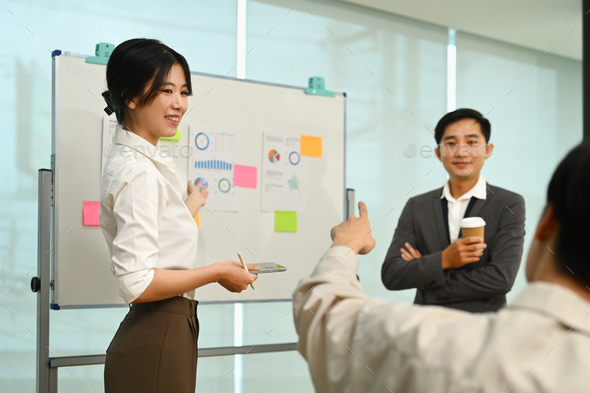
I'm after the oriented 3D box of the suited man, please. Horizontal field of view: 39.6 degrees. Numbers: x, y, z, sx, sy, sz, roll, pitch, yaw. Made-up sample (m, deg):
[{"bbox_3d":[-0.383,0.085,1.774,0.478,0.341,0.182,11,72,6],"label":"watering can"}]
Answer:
[{"bbox_3d":[0.573,0.535,2.905,0.510,1.700,0.380,0,-2,29],"label":"suited man"}]

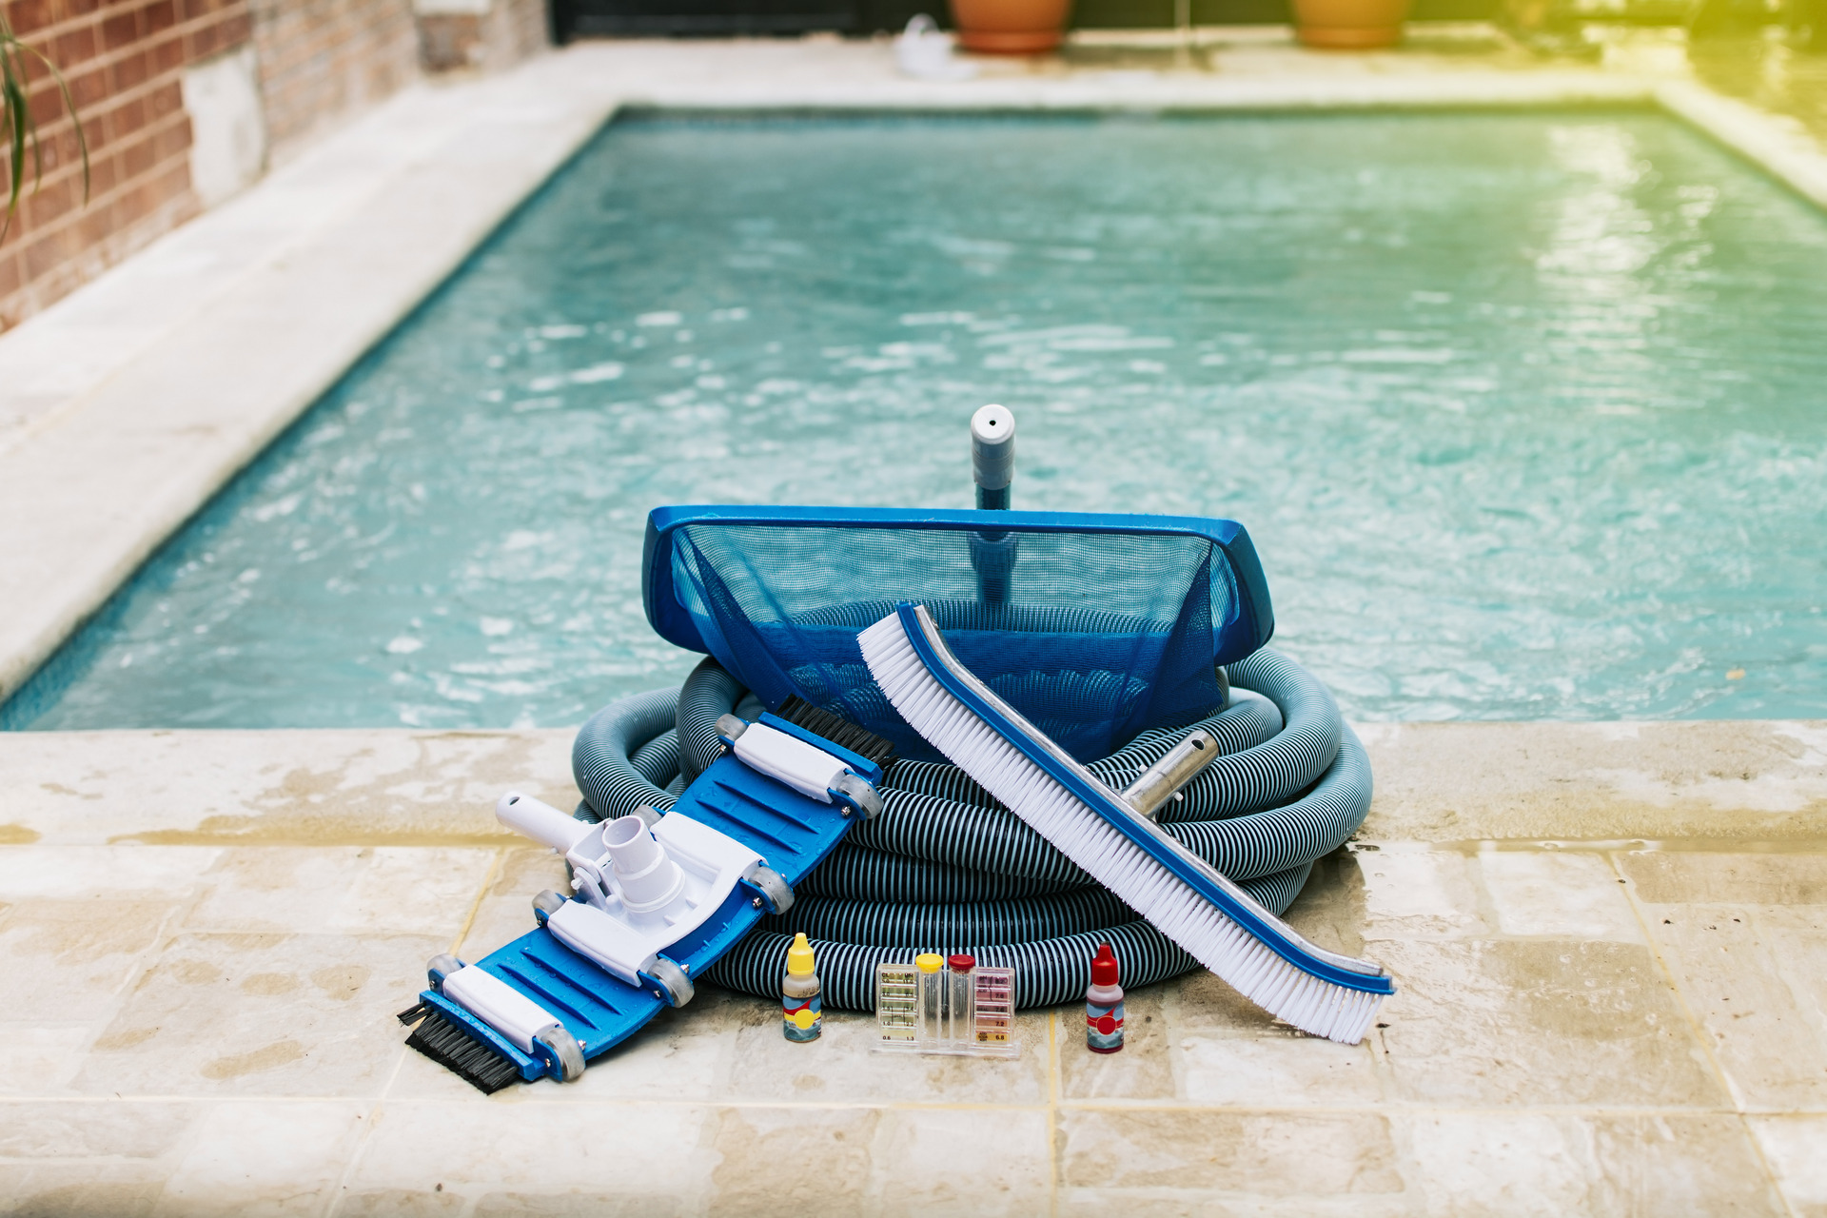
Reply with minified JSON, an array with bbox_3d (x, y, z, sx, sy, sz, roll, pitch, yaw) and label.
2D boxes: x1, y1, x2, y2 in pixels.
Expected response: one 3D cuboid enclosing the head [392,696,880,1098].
[{"bbox_3d":[-0.204,0.167,1.791,0.271,0.091,0.364,21,51,43],"label":"head"}]

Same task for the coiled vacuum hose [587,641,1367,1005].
[{"bbox_3d":[0.037,0.106,1.944,0.583,0.180,0.545,0,19,0],"label":"coiled vacuum hose"}]

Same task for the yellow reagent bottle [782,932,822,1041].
[{"bbox_3d":[-0.072,0.243,1.701,0.025,0.073,0.025,0,19,0],"label":"yellow reagent bottle"}]

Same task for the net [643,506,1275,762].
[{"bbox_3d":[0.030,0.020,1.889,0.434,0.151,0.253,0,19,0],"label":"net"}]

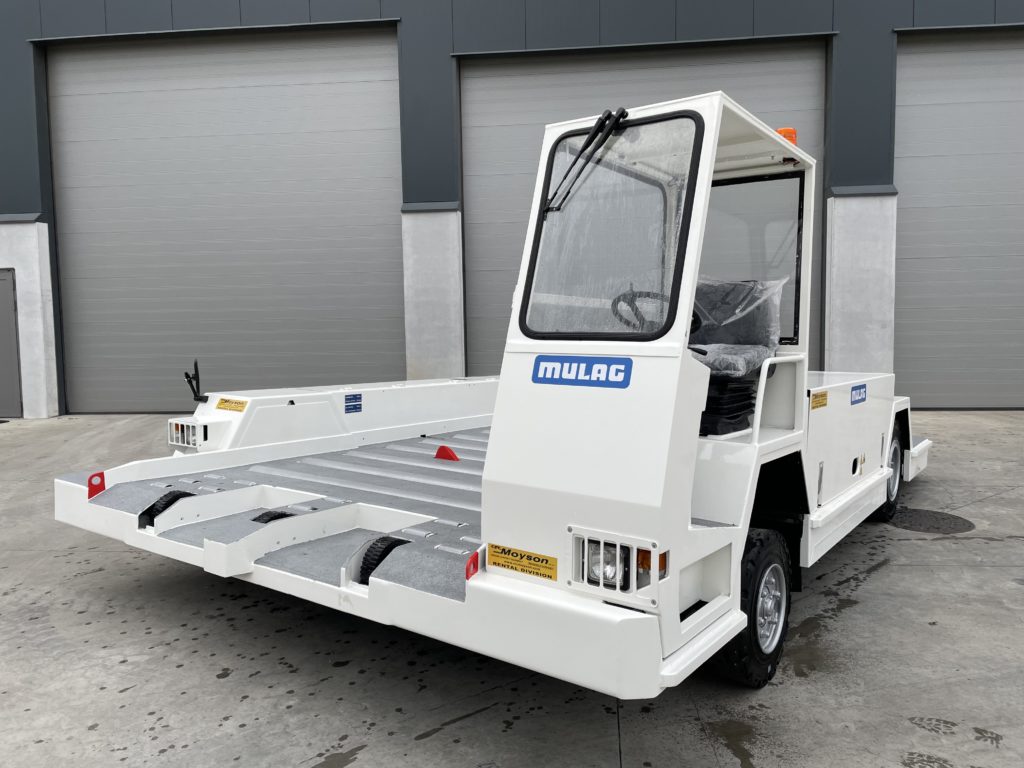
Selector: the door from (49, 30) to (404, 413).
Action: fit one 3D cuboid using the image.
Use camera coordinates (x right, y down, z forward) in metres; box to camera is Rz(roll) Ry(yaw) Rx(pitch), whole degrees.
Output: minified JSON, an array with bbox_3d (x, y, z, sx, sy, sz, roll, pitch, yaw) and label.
[{"bbox_3d":[-3.946,-2.162,10.699,5.000,5.140,0.070,0,4,6],"label":"door"}]

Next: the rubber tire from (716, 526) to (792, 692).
[{"bbox_3d":[0.909,0.838,3.043,0.210,0.590,0.590,3,4,36],"label":"rubber tire"}]

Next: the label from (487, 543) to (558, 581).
[{"bbox_3d":[0.032,0.573,2.477,0.272,0.072,0.004,3,4,36],"label":"label"}]

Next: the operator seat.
[{"bbox_3d":[0.833,-0.127,3.263,0.490,0.630,0.570,3,4,36],"label":"operator seat"}]

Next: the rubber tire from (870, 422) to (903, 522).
[{"bbox_3d":[2.517,0.588,5.304,0.220,0.700,0.700,3,4,36],"label":"rubber tire"}]

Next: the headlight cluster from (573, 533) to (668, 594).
[{"bbox_3d":[0.326,0.537,2.311,0.300,0.165,0.100,3,4,36],"label":"headlight cluster"}]

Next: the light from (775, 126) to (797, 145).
[{"bbox_3d":[1.163,-1.027,3.265,0.092,0.125,0.092,3,4,36],"label":"light"}]

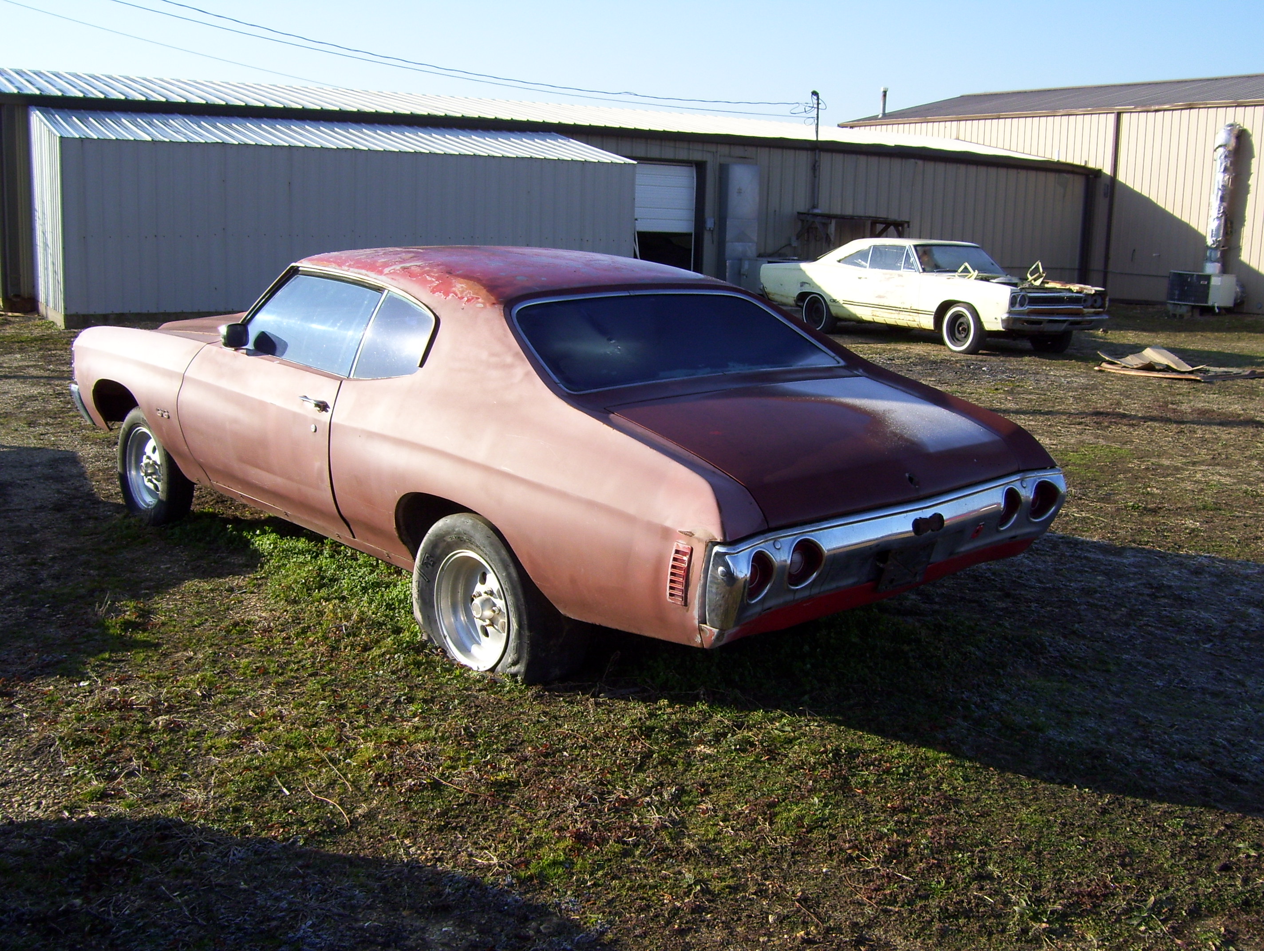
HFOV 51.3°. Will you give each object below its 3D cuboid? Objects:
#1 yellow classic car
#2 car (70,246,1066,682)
[{"bbox_3d":[4.007,-2.569,18.284,1.940,1.380,5.140,-5,13,-30],"label":"yellow classic car"},{"bbox_3d":[-0.765,-0.284,5.917,1.930,1.380,5.020,-10,16,-41],"label":"car"}]

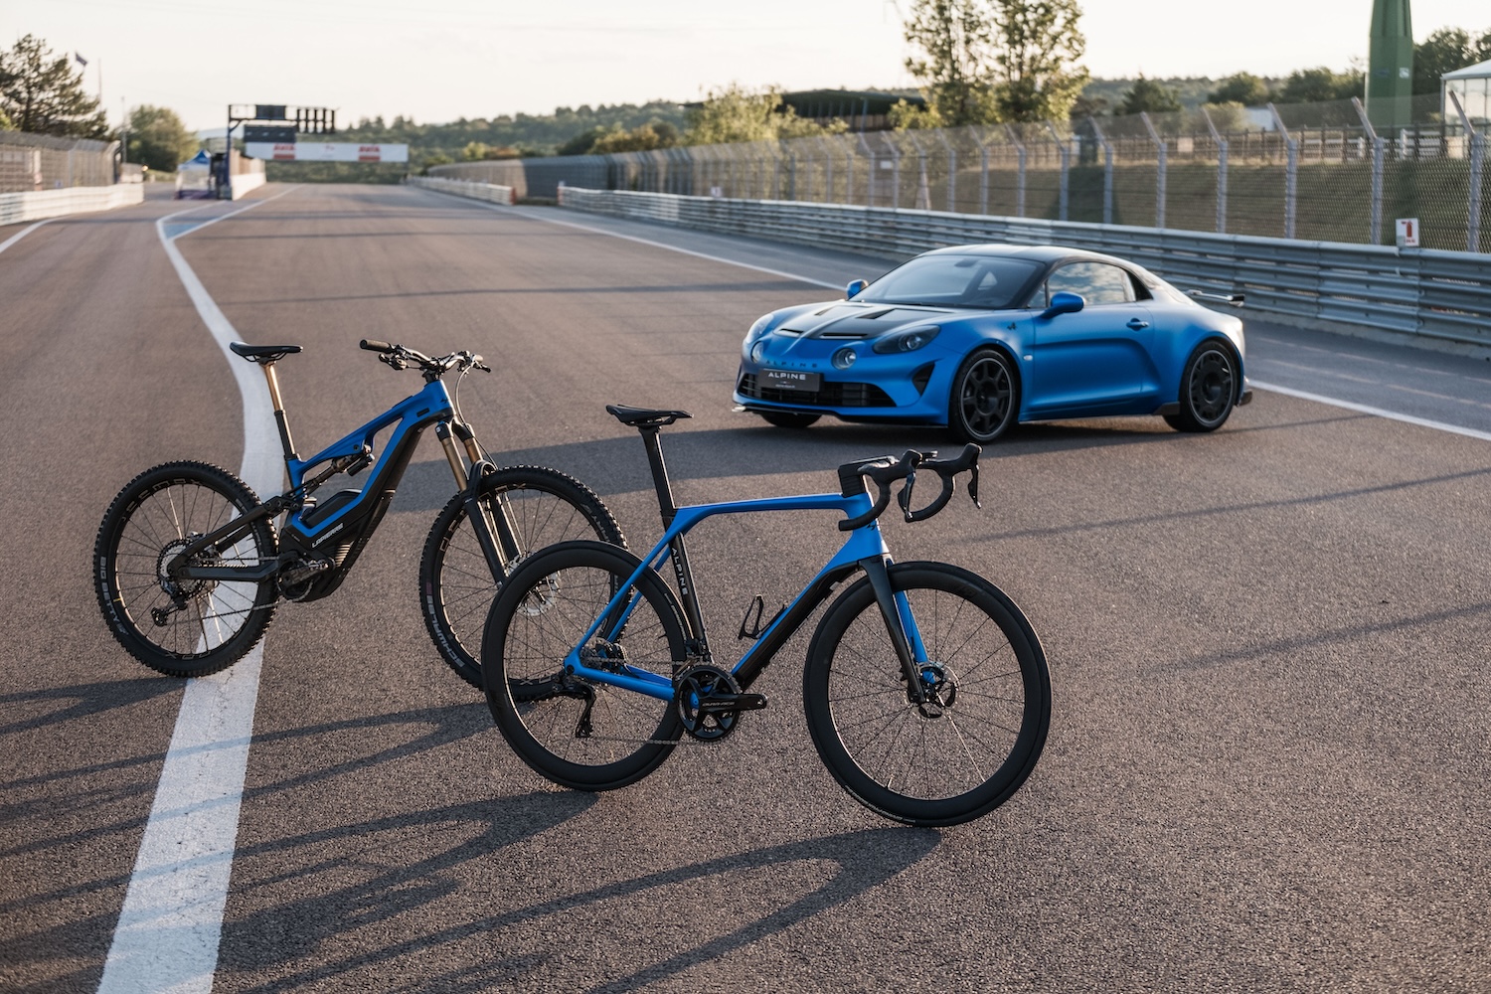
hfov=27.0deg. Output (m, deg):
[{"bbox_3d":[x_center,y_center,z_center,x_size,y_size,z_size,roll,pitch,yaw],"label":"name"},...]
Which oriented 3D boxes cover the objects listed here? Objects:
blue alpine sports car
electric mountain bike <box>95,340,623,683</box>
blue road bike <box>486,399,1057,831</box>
[{"bbox_3d":[1.768,-1.081,21.091,1.870,1.240,4.230,7,8,44],"label":"blue alpine sports car"},{"bbox_3d":[-1.282,0.061,10.102,1.999,1.135,0.780,2,4,23],"label":"electric mountain bike"},{"bbox_3d":[0.013,0.299,8.111,1.692,1.045,0.430,3,6,29],"label":"blue road bike"}]

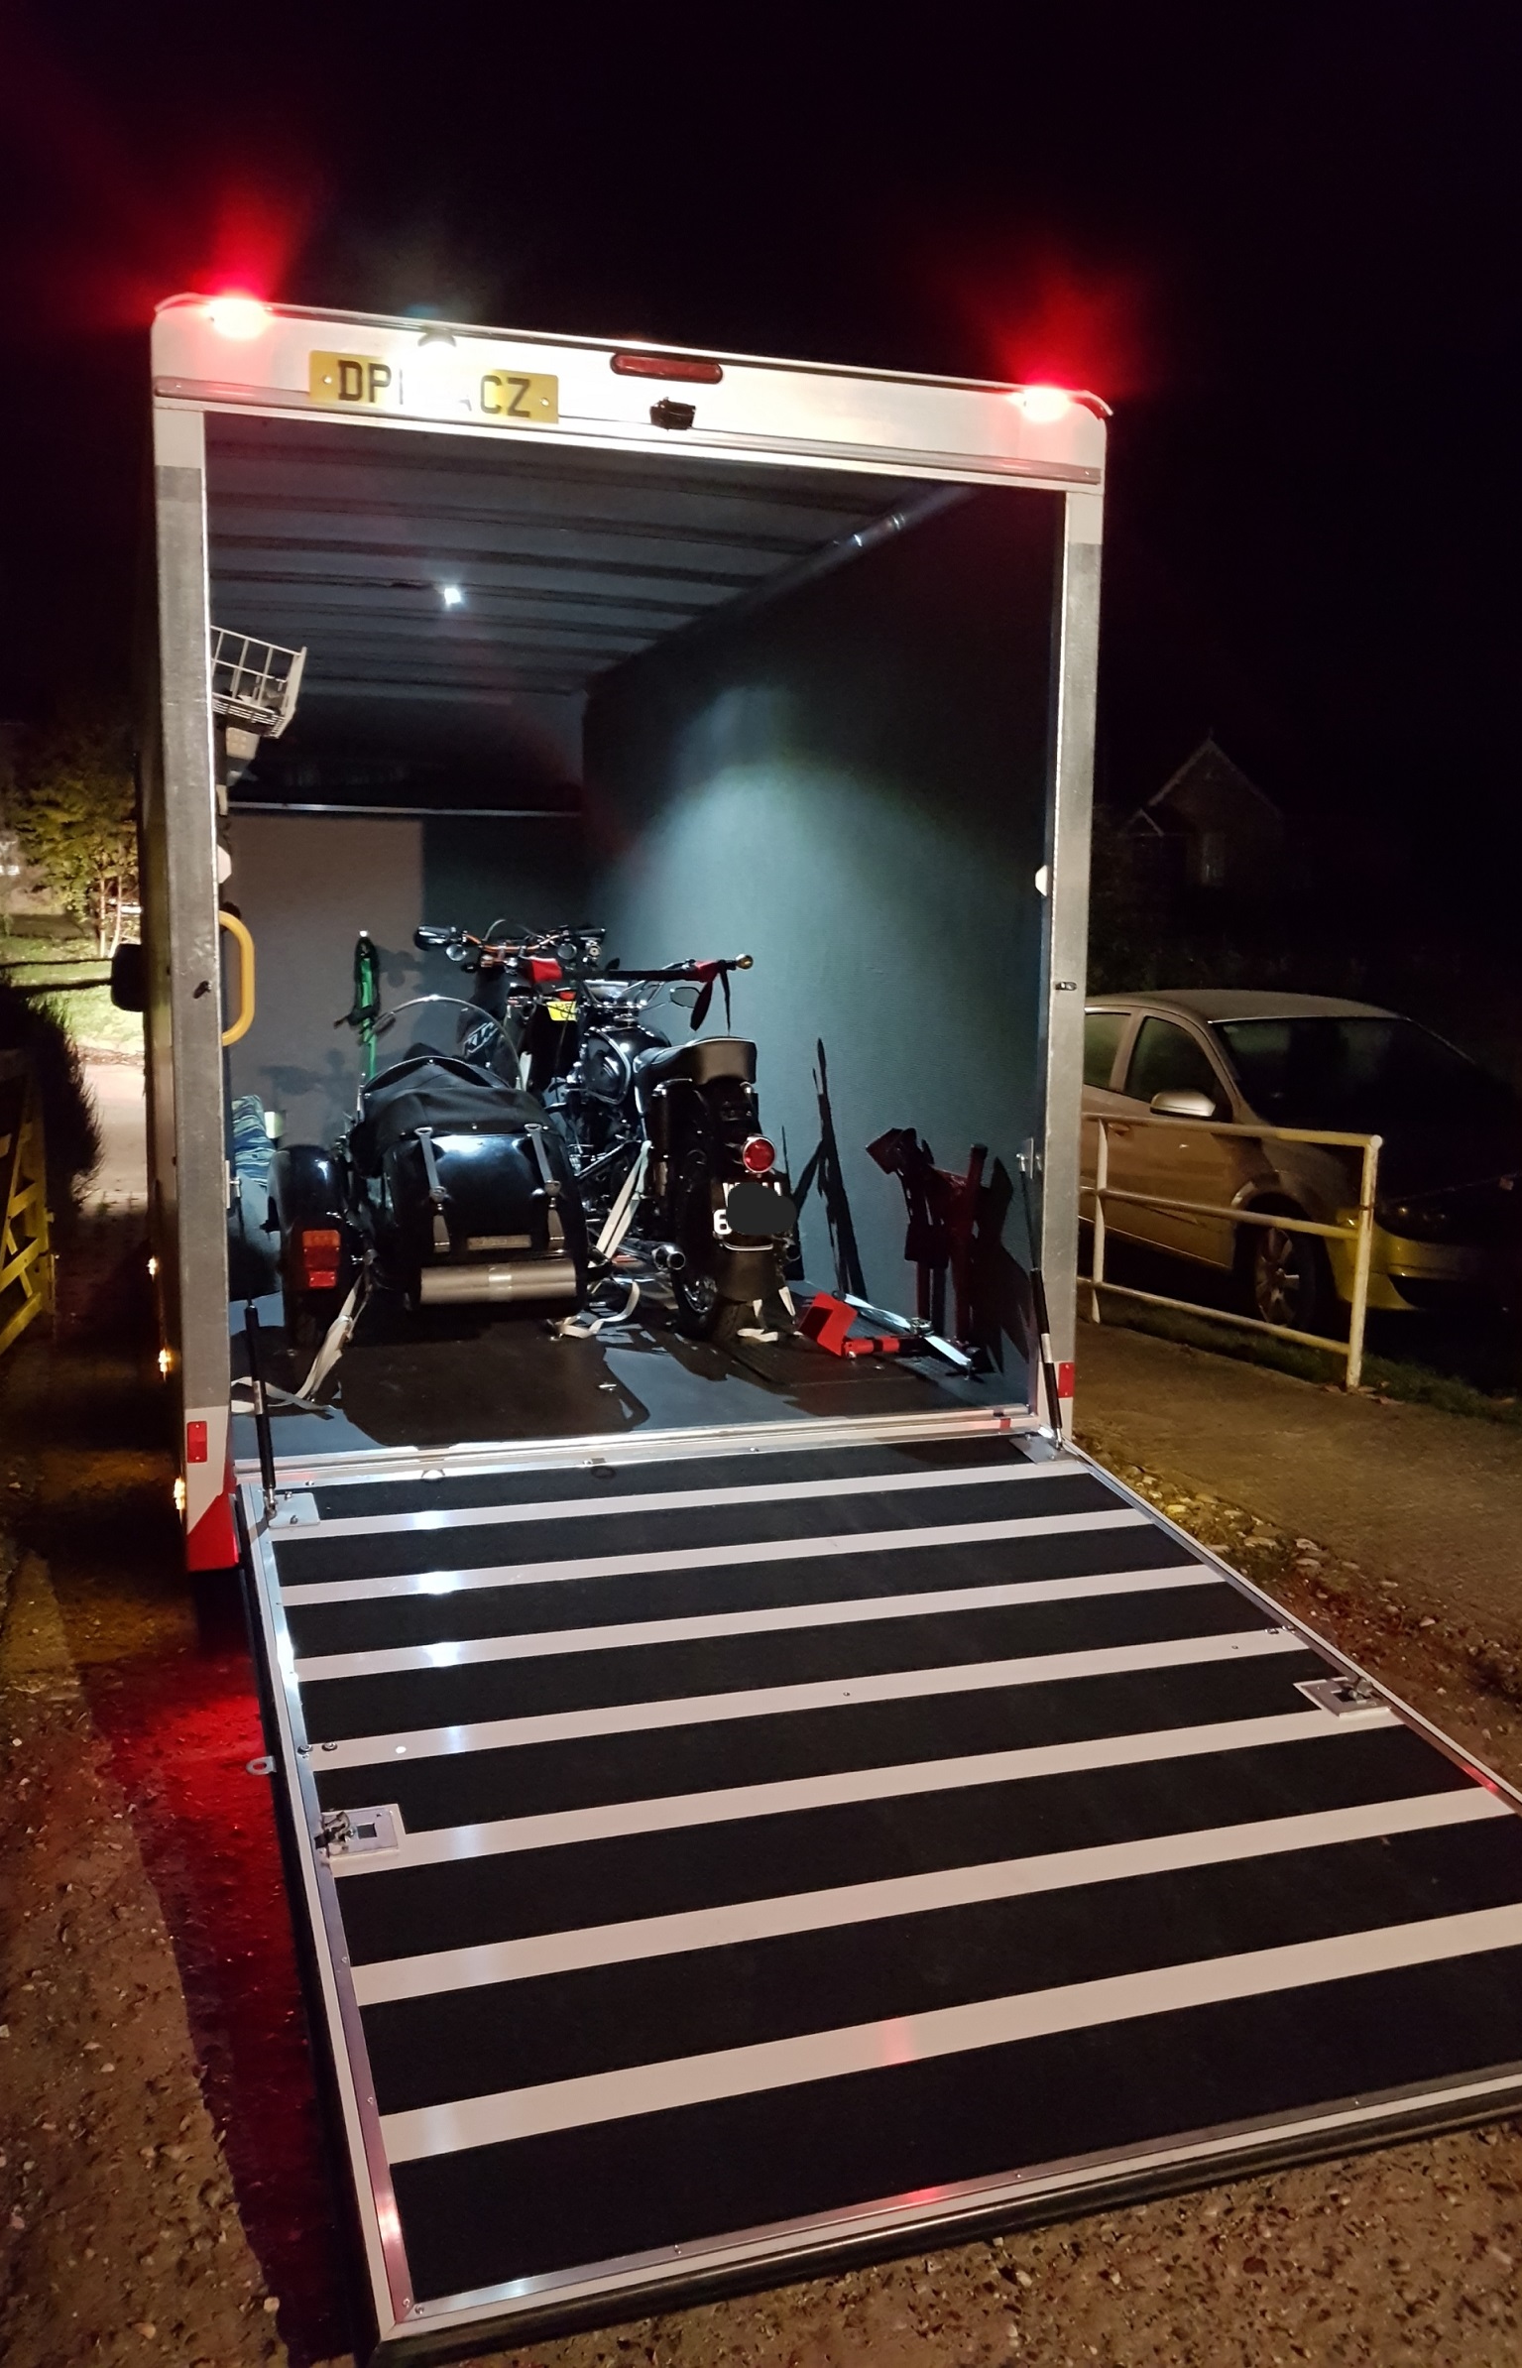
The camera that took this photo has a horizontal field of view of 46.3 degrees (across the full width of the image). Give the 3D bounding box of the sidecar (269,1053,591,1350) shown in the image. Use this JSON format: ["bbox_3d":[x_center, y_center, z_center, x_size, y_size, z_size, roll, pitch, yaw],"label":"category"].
[{"bbox_3d":[-1.106,-0.078,5.521,0.870,0.940,1.900,-2,9,-18],"label":"sidecar"}]

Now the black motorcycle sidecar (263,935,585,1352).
[{"bbox_3d":[-1.079,-0.104,5.444,0.880,1.000,2.000,-2,9,-17],"label":"black motorcycle sidecar"}]

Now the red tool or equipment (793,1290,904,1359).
[{"bbox_3d":[0.268,0.403,5.113,0.250,0.140,0.240,-2,9,-18],"label":"red tool or equipment"}]

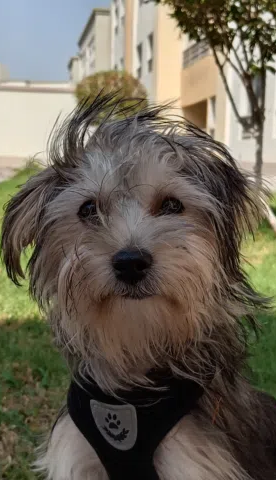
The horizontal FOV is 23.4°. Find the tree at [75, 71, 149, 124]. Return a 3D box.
[{"bbox_3d":[-0.610,-2.660,15.300,1.720,2.450,1.720,0,7,0],"label":"tree"}]

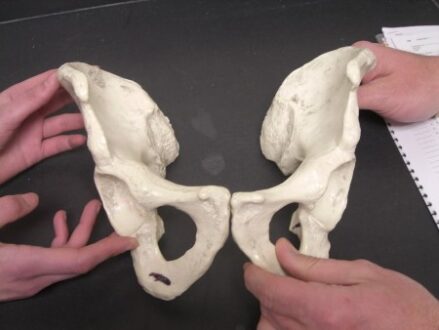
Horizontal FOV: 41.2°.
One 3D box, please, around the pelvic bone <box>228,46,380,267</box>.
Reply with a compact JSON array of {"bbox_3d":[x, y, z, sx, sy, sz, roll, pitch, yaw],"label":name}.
[{"bbox_3d":[0.079,0.003,0.525,0.131,0.147,0.205,-6,82,7],"label":"pelvic bone"}]

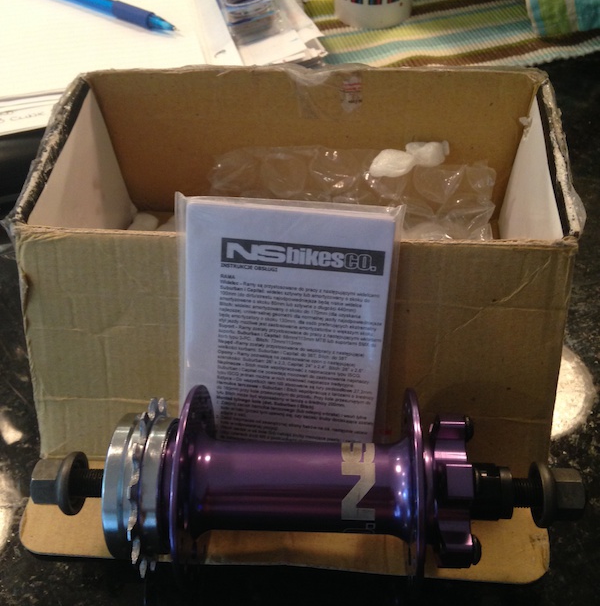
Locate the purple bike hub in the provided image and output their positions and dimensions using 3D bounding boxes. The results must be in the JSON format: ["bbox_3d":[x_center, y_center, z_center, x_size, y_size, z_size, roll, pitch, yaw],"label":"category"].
[{"bbox_3d":[0.001,0.063,0.260,0.185,0.069,0.069,1,47,3],"label":"purple bike hub"}]

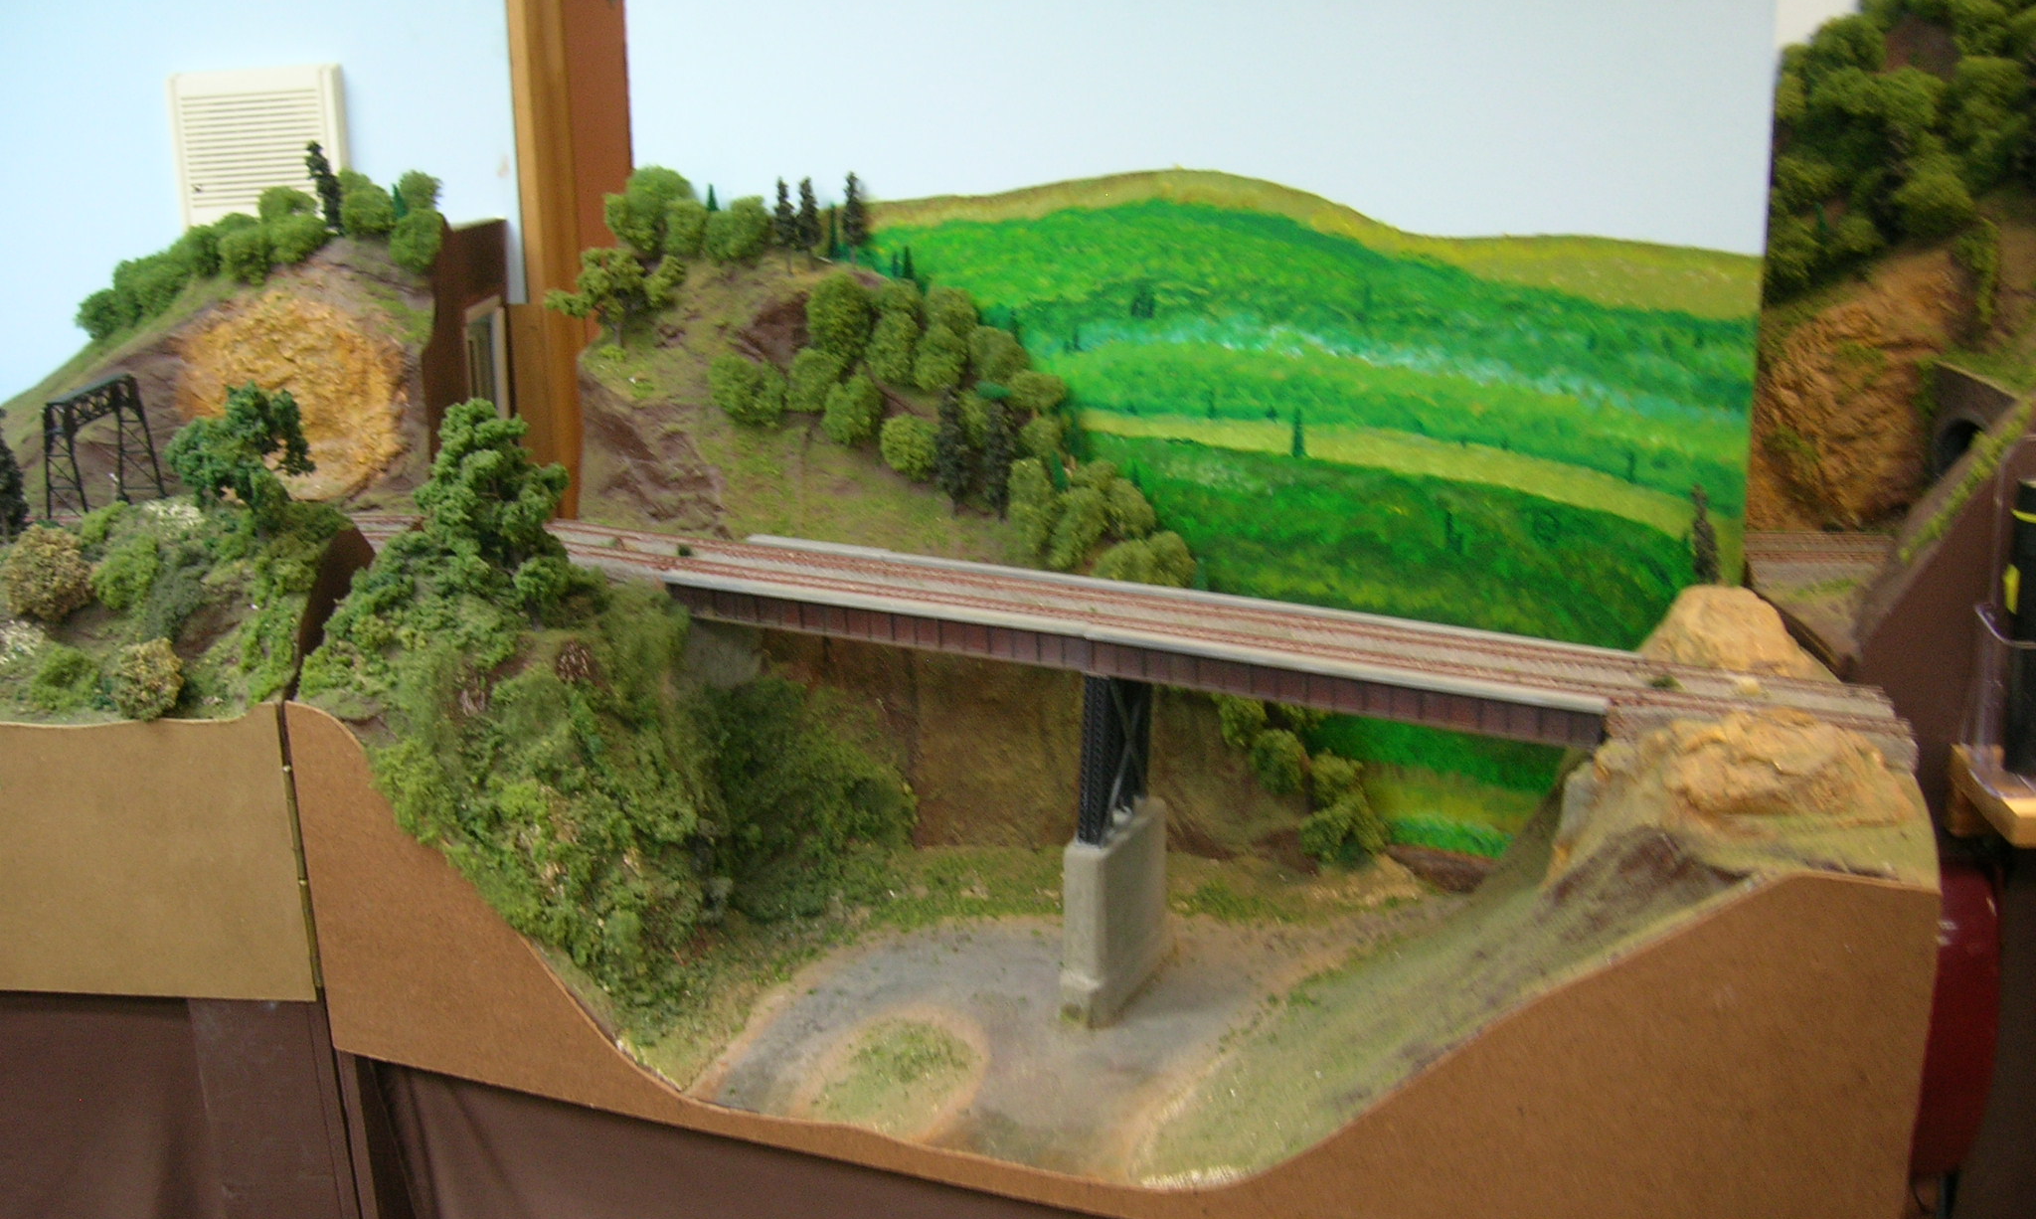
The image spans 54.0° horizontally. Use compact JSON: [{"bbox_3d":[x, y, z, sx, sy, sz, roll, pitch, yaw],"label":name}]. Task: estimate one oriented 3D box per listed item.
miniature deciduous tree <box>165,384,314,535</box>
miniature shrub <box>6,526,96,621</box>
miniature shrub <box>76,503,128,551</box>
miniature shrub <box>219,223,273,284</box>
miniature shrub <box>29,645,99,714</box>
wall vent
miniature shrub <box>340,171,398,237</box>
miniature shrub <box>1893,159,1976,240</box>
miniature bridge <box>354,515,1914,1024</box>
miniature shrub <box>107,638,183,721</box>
[{"bbox_3d":[-0.514,-0.099,1.320,0.099,0.094,0.082,0,17,3],"label":"miniature deciduous tree"},{"bbox_3d":[-0.618,-0.023,1.275,0.057,0.058,0.056,0,17,3],"label":"miniature shrub"},{"bbox_3d":[-0.641,-0.058,1.400,0.038,0.035,0.038,-1,15,0],"label":"miniature shrub"},{"bbox_3d":[-0.626,-0.289,1.620,0.043,0.049,0.043,-1,15,0],"label":"miniature shrub"},{"bbox_3d":[-0.587,0.043,1.230,0.043,0.039,0.042,0,17,3],"label":"miniature shrub"},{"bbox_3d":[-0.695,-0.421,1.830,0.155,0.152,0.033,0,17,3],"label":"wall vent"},{"bbox_3d":[-0.540,-0.336,1.660,0.048,0.056,0.048,-1,15,0],"label":"miniature shrub"},{"bbox_3d":[0.706,-0.316,1.540,0.063,0.058,0.058,0,17,3],"label":"miniature shrub"},{"bbox_3d":[-0.001,0.111,1.258,1.025,0.250,0.143,8,18,30],"label":"miniature bridge"},{"bbox_3d":[-0.513,0.042,1.175,0.043,0.047,0.043,-1,15,0],"label":"miniature shrub"}]

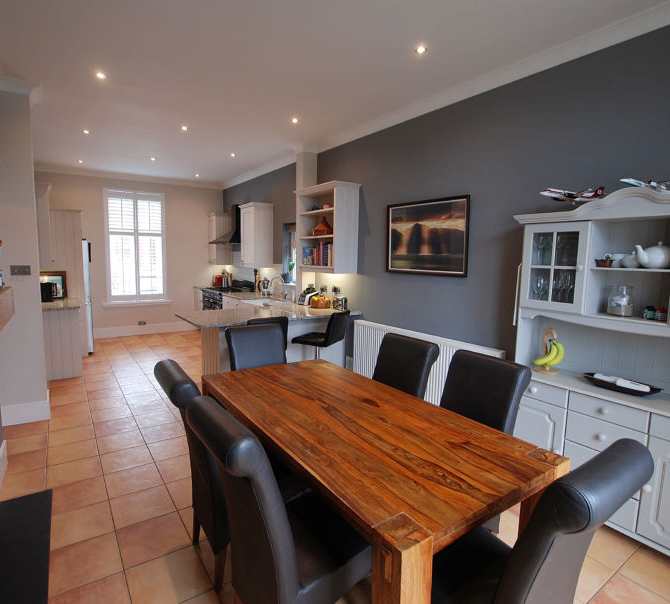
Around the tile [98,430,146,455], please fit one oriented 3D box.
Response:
[{"bbox_3d":[-1.787,1.171,3.144,0.326,0.010,0.326,-2,8,-36],"label":"tile"}]

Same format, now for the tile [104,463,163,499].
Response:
[{"bbox_3d":[-1.405,1.250,2.634,0.331,0.012,0.331,-4,8,-36],"label":"tile"}]

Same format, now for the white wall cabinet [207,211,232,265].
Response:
[{"bbox_3d":[-2.451,-1.310,8.001,0.365,1.020,0.470,-3,8,-36],"label":"white wall cabinet"}]

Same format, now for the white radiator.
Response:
[{"bbox_3d":[0.802,0.664,3.819,0.090,0.703,1.875,-4,8,-36],"label":"white radiator"}]

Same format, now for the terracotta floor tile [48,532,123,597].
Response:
[{"bbox_3d":[-1.264,1.326,1.900,0.303,0.010,0.326,-2,8,-36],"label":"terracotta floor tile"}]

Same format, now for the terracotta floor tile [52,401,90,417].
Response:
[{"bbox_3d":[-2.735,1.114,3.876,0.335,0.010,0.335,-2,7,-36],"label":"terracotta floor tile"}]

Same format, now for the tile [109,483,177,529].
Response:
[{"bbox_3d":[-1.202,1.279,2.352,0.326,0.010,0.326,-2,8,-36],"label":"tile"}]

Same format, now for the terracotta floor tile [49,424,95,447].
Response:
[{"bbox_3d":[-2.270,1.164,3.246,0.331,0.012,0.331,-4,8,-36],"label":"terracotta floor tile"}]

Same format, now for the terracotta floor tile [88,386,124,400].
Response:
[{"bbox_3d":[-2.566,1.028,4.200,0.326,0.010,0.326,-2,8,-36],"label":"terracotta floor tile"}]

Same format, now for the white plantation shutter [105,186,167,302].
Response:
[{"bbox_3d":[-3.698,-1.018,7.047,0.990,2.030,0.060,-2,8,-36],"label":"white plantation shutter"}]

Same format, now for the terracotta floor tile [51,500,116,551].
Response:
[{"bbox_3d":[-1.459,1.290,2.164,0.303,0.010,0.326,-2,8,-36],"label":"terracotta floor tile"}]

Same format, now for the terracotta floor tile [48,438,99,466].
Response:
[{"bbox_3d":[-2.072,1.198,2.976,0.331,0.012,0.331,-4,8,-36],"label":"terracotta floor tile"}]

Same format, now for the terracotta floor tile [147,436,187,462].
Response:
[{"bbox_3d":[-1.372,1.242,3.185,0.335,0.010,0.335,-2,7,-36],"label":"terracotta floor tile"}]

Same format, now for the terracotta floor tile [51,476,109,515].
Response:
[{"bbox_3d":[-1.677,1.268,2.437,0.331,0.012,0.331,-4,8,-36],"label":"terracotta floor tile"}]

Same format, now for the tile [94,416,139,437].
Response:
[{"bbox_3d":[-1.998,1.145,3.443,0.331,0.012,0.331,-4,8,-36],"label":"tile"}]

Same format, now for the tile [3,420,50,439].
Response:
[{"bbox_3d":[-2.708,1.122,3.282,0.326,0.010,0.326,-2,8,-36],"label":"tile"}]

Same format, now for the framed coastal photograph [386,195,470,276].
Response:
[{"bbox_3d":[0.919,-0.663,3.899,0.030,0.748,1.072,-2,7,-36],"label":"framed coastal photograph"}]

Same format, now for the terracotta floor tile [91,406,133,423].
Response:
[{"bbox_3d":[-2.256,1.142,3.805,0.335,0.010,0.335,-2,7,-36],"label":"terracotta floor tile"}]

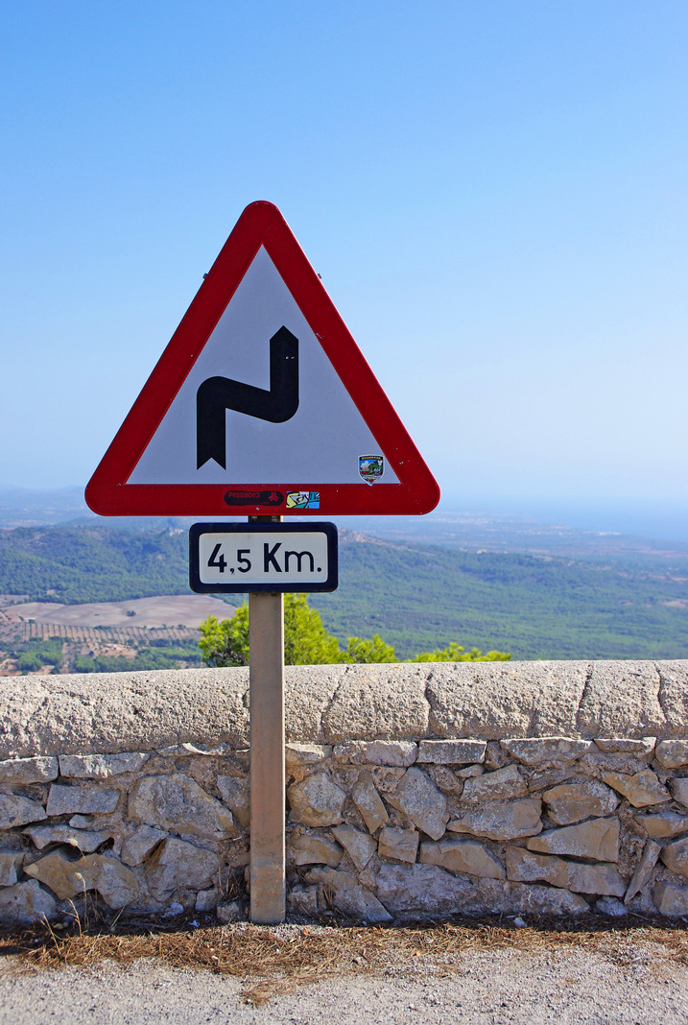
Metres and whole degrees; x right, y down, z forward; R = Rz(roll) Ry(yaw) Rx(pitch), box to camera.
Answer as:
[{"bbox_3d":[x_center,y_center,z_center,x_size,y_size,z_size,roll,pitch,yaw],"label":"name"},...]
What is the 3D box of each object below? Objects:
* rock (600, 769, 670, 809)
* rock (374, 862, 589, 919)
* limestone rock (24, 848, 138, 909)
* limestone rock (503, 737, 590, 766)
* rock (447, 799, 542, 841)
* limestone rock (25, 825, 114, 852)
[{"bbox_3d":[0.761,0.719,4.530,0.185,0.100,0.140,0,1,0],"label":"rock"},{"bbox_3d":[0.363,0.967,4.515,0.549,0.133,0.200,0,1,7],"label":"rock"},{"bbox_3d":[-0.682,0.952,4.535,0.297,0.152,0.170,0,1,0],"label":"limestone rock"},{"bbox_3d":[0.526,0.608,4.464,0.233,0.069,0.150,0,1,7],"label":"limestone rock"},{"bbox_3d":[0.393,0.784,4.483,0.239,0.103,0.150,0,1,7],"label":"rock"},{"bbox_3d":[-0.717,0.855,4.606,0.243,0.070,0.140,0,1,7],"label":"limestone rock"}]

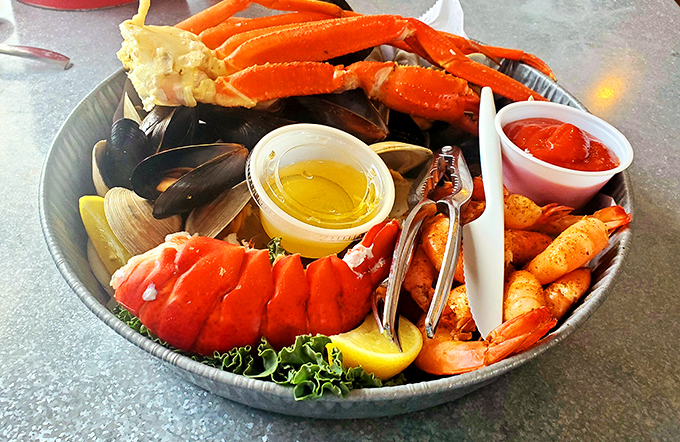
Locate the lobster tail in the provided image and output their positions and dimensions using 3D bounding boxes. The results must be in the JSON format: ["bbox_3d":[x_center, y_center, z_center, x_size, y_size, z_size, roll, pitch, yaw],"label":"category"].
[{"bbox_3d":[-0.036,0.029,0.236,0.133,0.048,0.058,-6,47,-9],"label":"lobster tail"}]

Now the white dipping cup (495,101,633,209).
[{"bbox_3d":[0.122,-0.033,0.295,0.075,0.038,0.075,3,43,-3],"label":"white dipping cup"}]

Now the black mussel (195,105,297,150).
[{"bbox_3d":[-0.058,-0.056,0.310,0.058,0.028,0.030,-2,46,-6],"label":"black mussel"}]

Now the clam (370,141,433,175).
[{"bbox_3d":[0.033,-0.038,0.302,0.044,0.024,0.038,6,46,2],"label":"clam"}]

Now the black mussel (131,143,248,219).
[{"bbox_3d":[-0.077,-0.022,0.272,0.065,0.033,0.040,-23,52,-23],"label":"black mussel"}]

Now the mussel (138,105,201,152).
[{"bbox_3d":[-0.100,-0.057,0.308,0.027,0.028,0.055,15,47,10],"label":"mussel"}]

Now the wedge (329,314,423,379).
[{"bbox_3d":[0.015,0.054,0.228,0.047,0.027,0.033,-8,47,-12],"label":"wedge"}]

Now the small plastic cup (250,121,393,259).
[{"bbox_3d":[-0.011,-0.011,0.270,0.075,0.037,0.075,6,51,-7],"label":"small plastic cup"}]

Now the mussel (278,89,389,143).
[{"bbox_3d":[-0.005,-0.063,0.307,0.068,0.030,0.035,21,49,16],"label":"mussel"}]

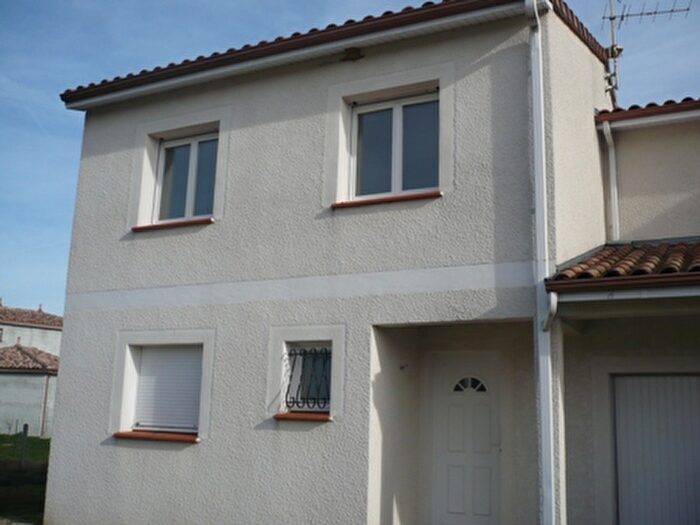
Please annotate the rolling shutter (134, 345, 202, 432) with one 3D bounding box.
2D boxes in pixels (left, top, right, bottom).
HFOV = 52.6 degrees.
[{"bbox_3d":[-2.146,1.556,8.790,1.179,1.043,0.101,-4,-13,26],"label":"rolling shutter"}]

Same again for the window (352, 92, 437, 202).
[{"bbox_3d":[0.554,-1.311,8.096,1.179,1.164,0.101,-4,-13,26],"label":"window"}]

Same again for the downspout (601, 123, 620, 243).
[{"bbox_3d":[4.011,-1.242,10.816,0.099,1.718,0.473,-4,-13,26],"label":"downspout"}]

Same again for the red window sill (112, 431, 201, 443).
[{"bbox_3d":[-2.247,2.095,8.479,1.295,0.085,0.292,-4,-13,26],"label":"red window sill"}]

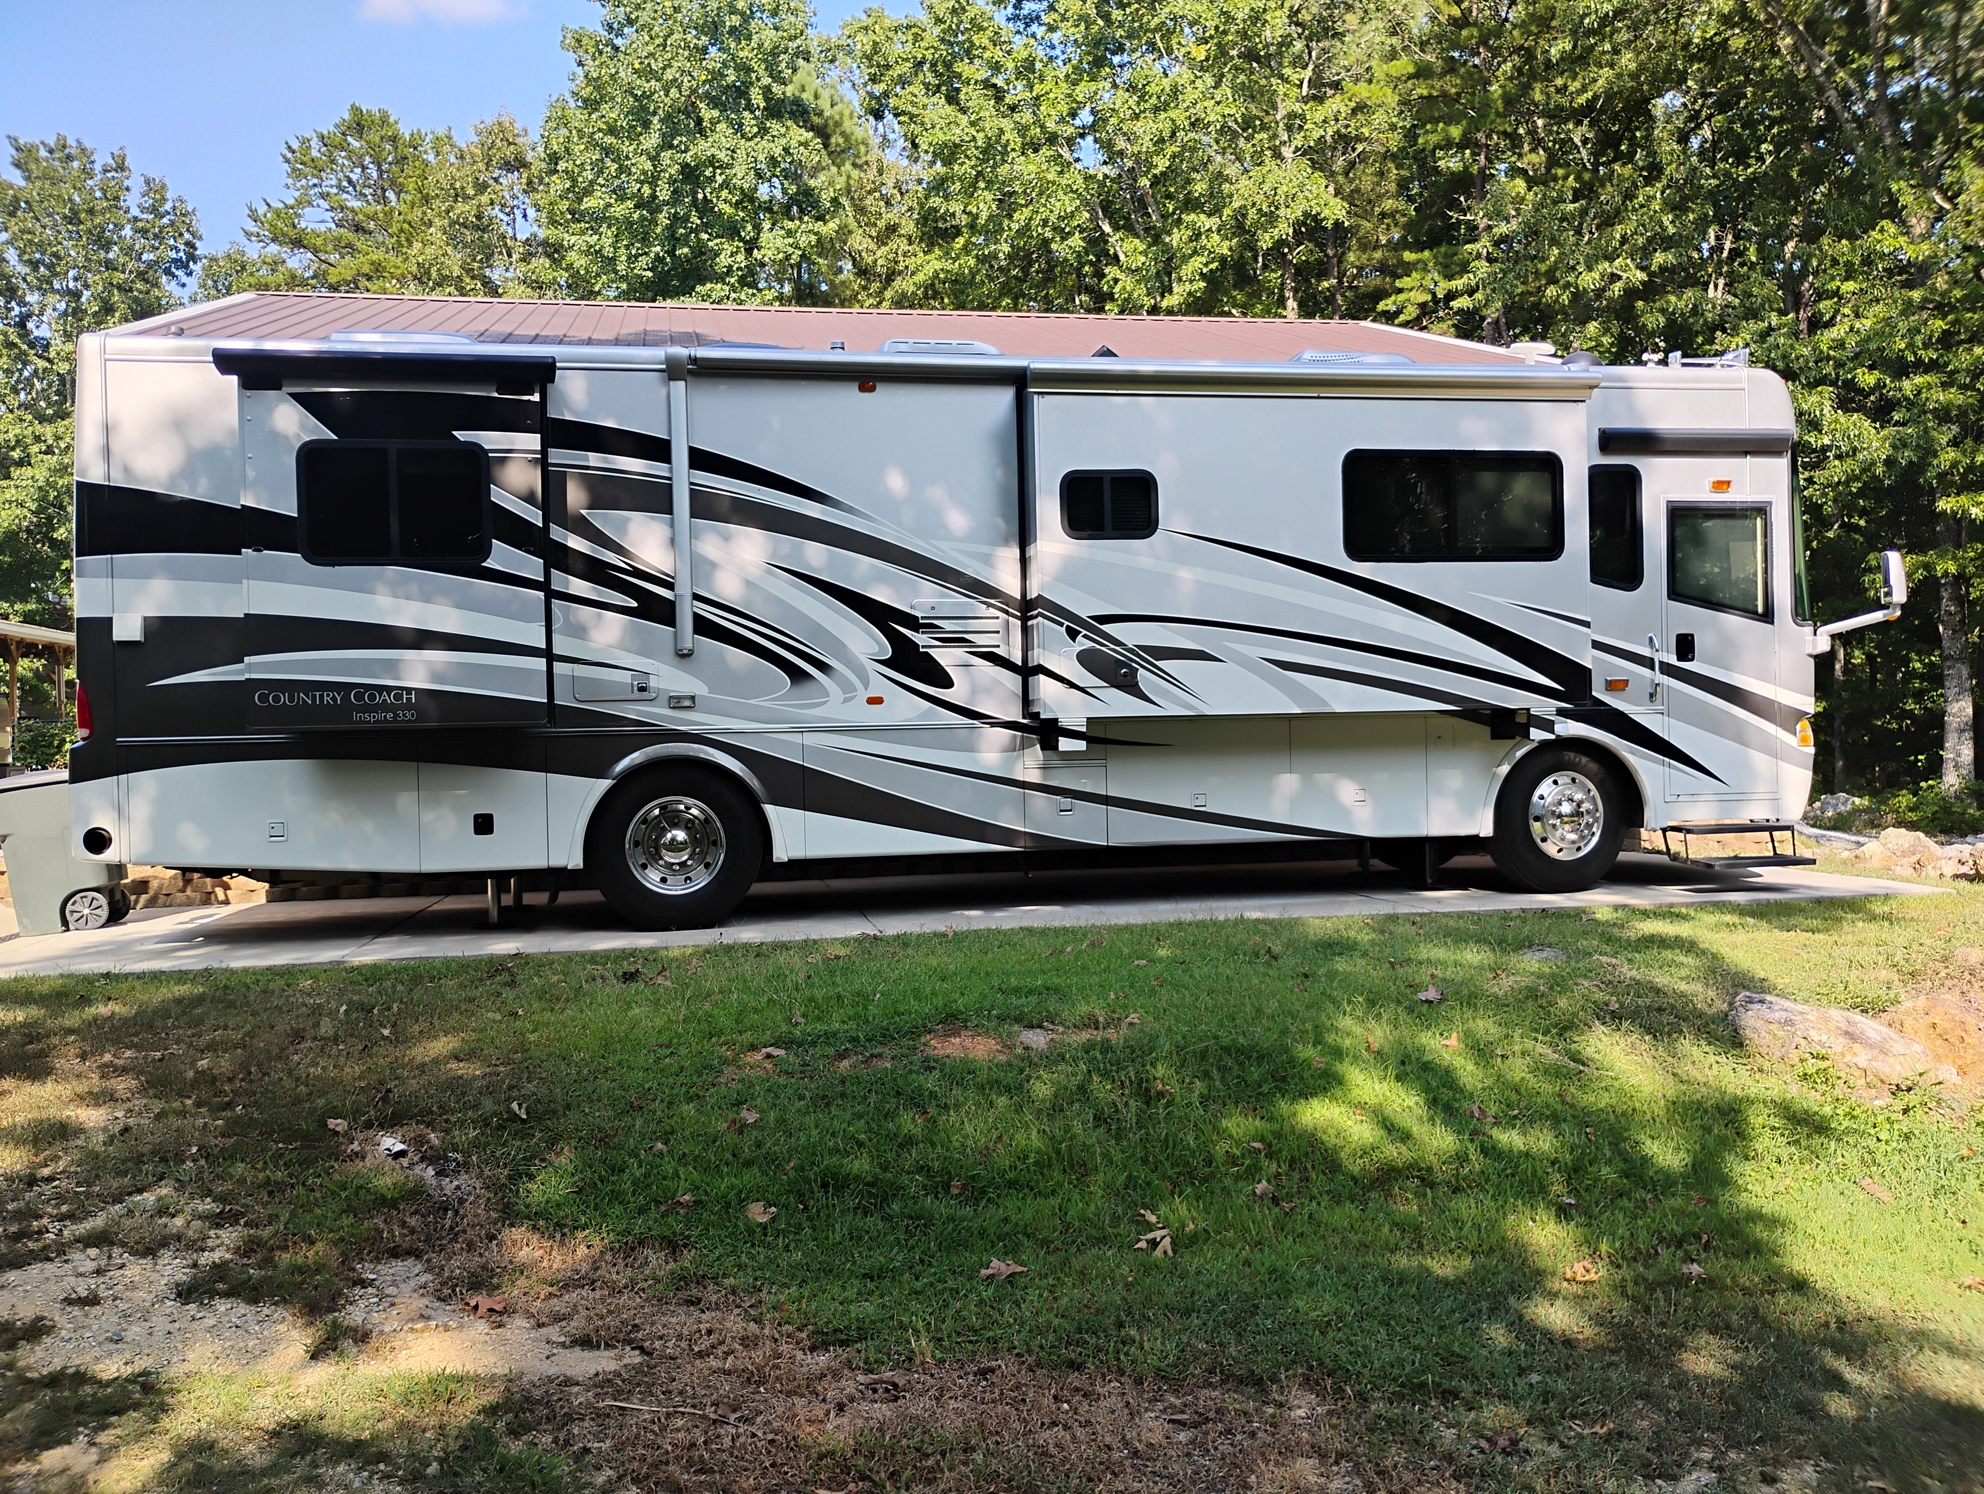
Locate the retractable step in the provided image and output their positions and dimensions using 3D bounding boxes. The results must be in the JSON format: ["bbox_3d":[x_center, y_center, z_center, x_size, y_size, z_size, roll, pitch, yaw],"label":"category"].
[{"bbox_3d":[5.038,0.654,10.812,0.750,0.260,0.550,-1,0,-10],"label":"retractable step"}]

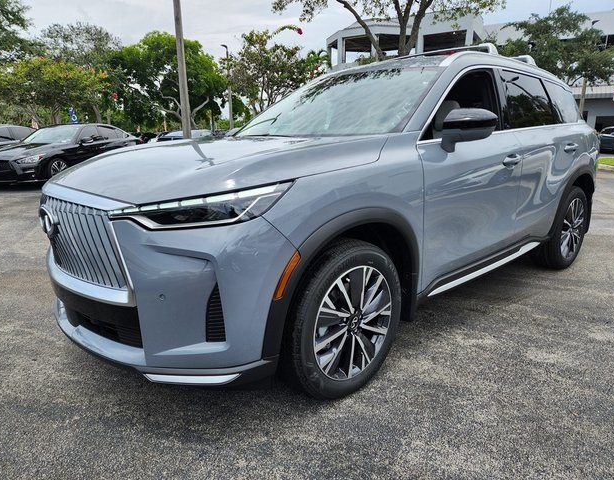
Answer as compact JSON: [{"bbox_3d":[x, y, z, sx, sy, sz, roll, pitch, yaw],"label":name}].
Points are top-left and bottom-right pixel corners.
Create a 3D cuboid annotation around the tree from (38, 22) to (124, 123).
[{"bbox_3d":[-13.896,-9.126,26.309,6.600,7.994,6.200,-8,15,-25],"label":"tree"}]

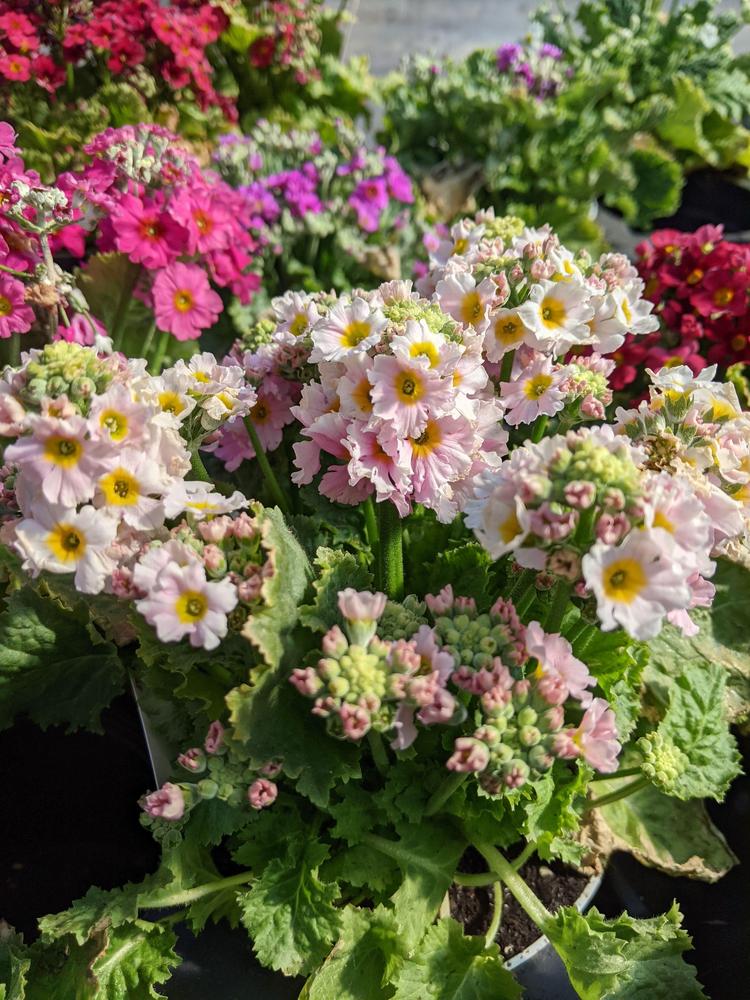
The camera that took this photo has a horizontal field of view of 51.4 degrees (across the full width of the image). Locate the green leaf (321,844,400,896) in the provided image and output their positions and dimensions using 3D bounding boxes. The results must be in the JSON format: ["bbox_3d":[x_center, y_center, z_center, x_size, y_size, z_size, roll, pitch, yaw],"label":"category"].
[{"bbox_3d":[-0.005,0.139,0.293,0.030,0.011,0.020,0,38,0],"label":"green leaf"}]

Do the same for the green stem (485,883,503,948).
[{"bbox_3d":[0.043,0.151,0.284,0.004,0.004,0.023,8,43,11],"label":"green stem"}]

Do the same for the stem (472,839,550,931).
[{"bbox_3d":[0.051,0.144,0.292,0.007,0.007,0.044,-40,75,0],"label":"stem"}]

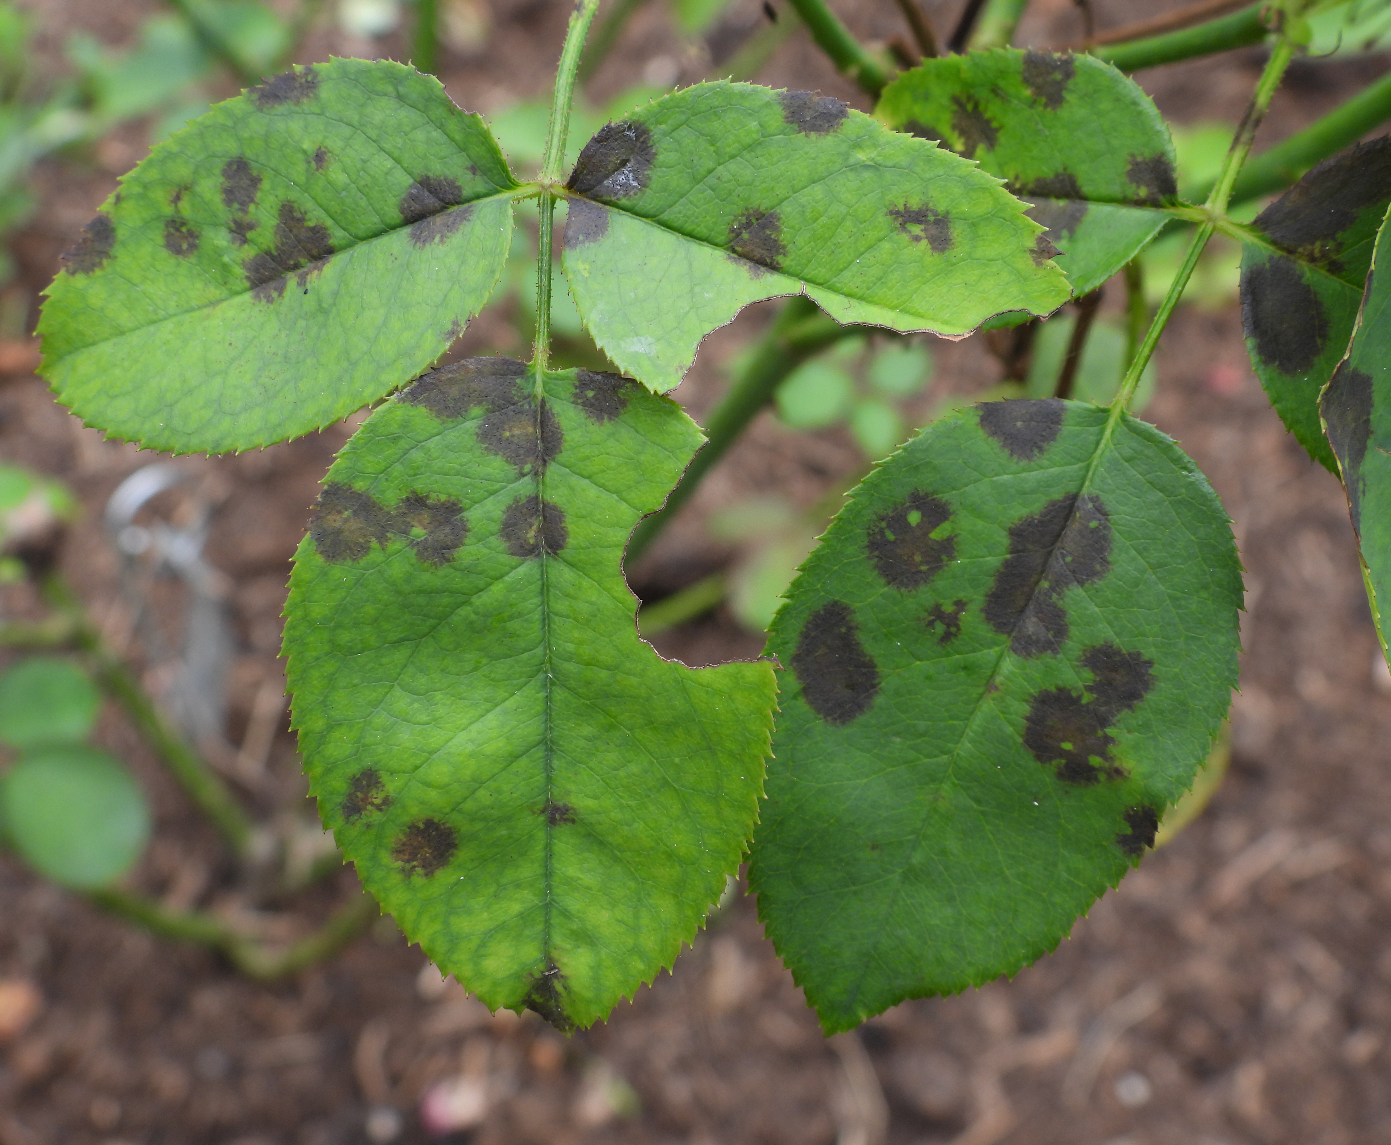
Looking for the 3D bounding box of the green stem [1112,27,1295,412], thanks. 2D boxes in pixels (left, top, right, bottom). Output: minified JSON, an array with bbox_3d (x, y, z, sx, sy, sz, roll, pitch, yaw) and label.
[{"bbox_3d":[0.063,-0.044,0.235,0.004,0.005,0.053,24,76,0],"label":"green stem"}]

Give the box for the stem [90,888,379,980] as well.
[{"bbox_3d":[-0.104,0.082,0.430,0.066,0.018,0.018,0,41,0],"label":"stem"}]

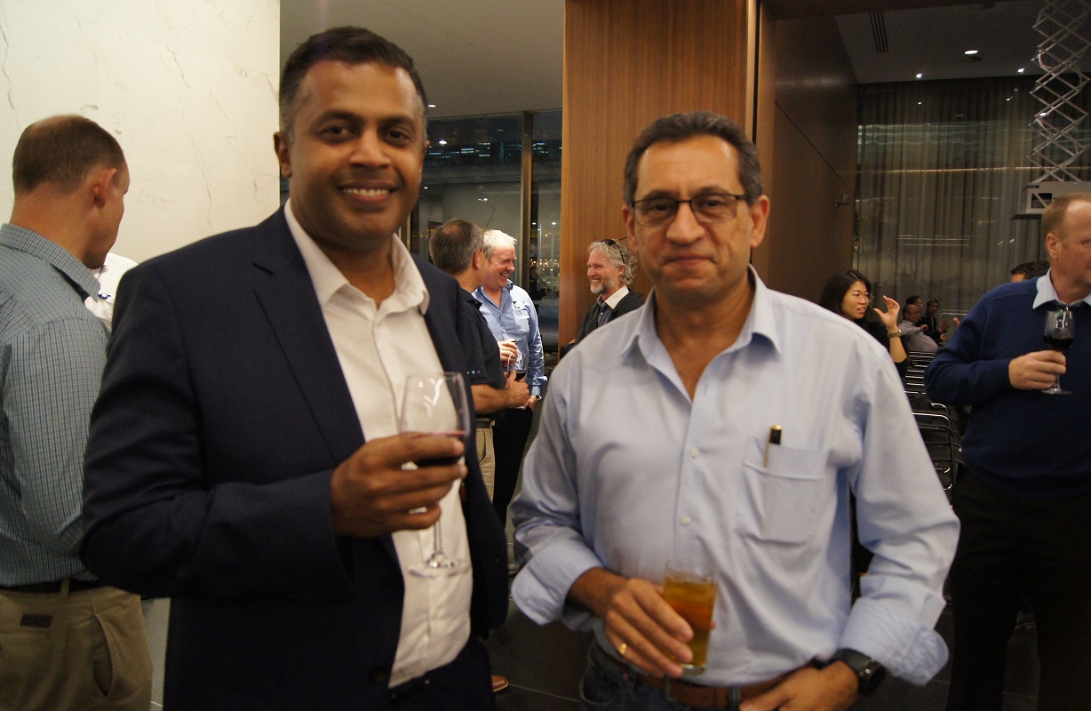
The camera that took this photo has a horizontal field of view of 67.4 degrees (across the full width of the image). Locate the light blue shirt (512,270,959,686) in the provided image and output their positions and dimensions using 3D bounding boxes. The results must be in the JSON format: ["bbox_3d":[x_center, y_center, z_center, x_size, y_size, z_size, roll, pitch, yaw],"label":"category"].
[{"bbox_3d":[0.260,0.156,1.160,0.580,0.570,0.330,3,6,19],"label":"light blue shirt"}]

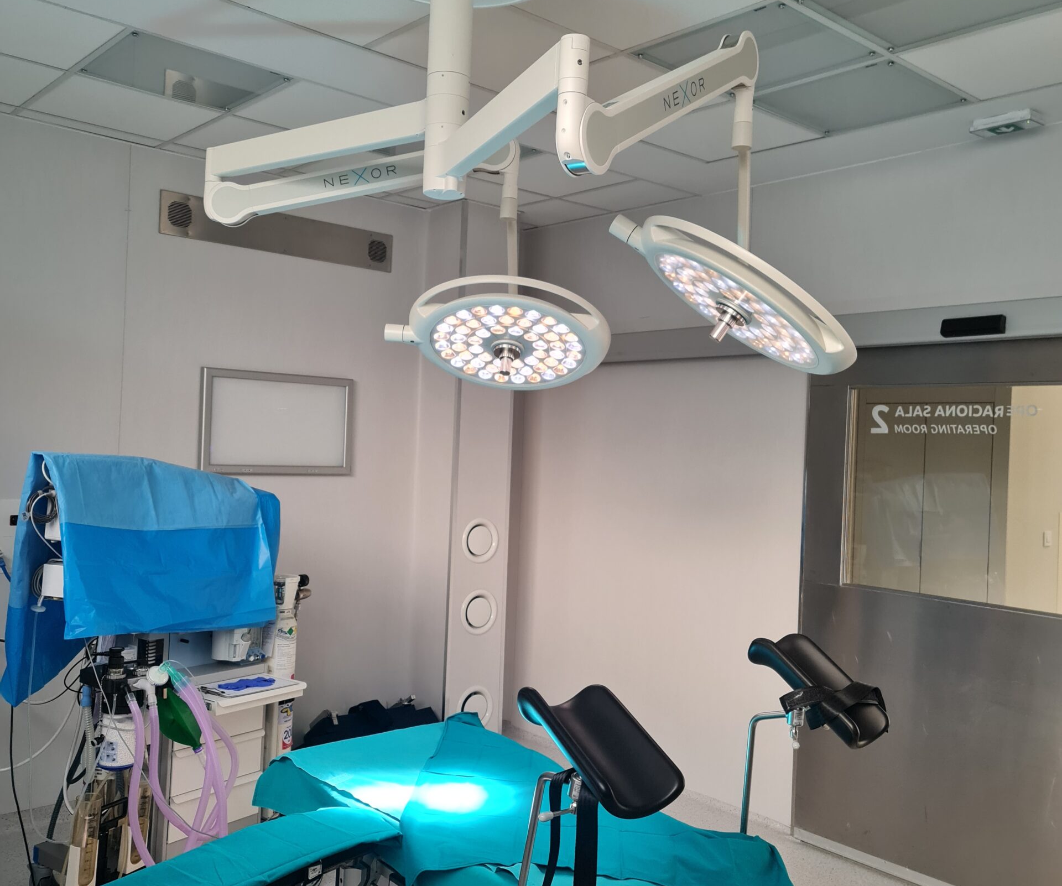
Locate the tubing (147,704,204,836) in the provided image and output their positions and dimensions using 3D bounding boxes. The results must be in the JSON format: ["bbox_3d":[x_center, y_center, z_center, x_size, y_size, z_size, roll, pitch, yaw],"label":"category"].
[{"bbox_3d":[-1.328,1.225,3.819,0.230,0.500,0.080,2,0,-42],"label":"tubing"}]

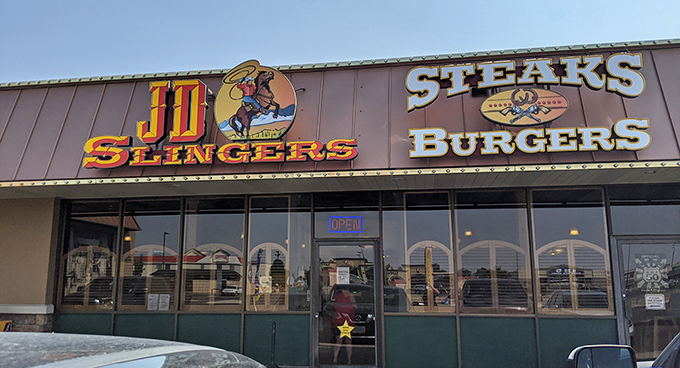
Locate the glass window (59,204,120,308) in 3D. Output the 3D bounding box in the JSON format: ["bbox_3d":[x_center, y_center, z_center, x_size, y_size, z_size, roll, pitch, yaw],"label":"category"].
[{"bbox_3d":[-4.677,1.307,9.886,1.148,2.041,0.080,-2,-9,9],"label":"glass window"}]

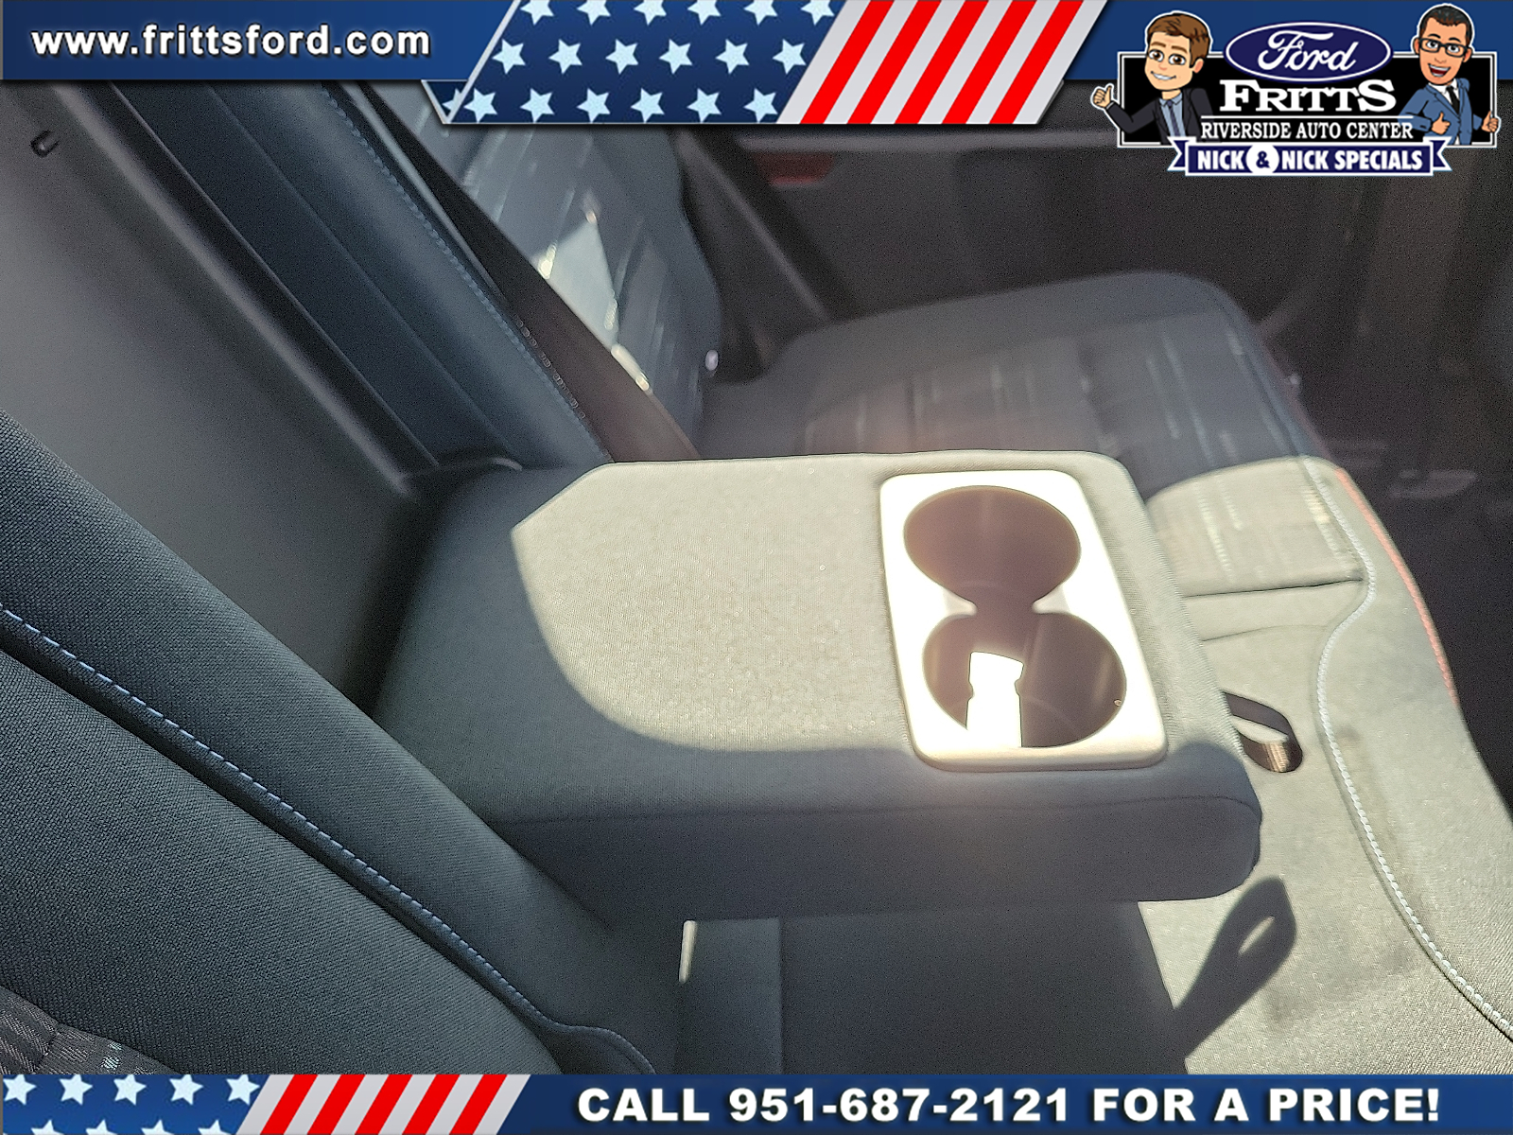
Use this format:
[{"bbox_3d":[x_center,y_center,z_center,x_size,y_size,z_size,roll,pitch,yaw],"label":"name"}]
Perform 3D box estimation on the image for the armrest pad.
[{"bbox_3d":[0.014,0.044,0.529,0.360,0.072,0.226,-2,42,2],"label":"armrest pad"}]

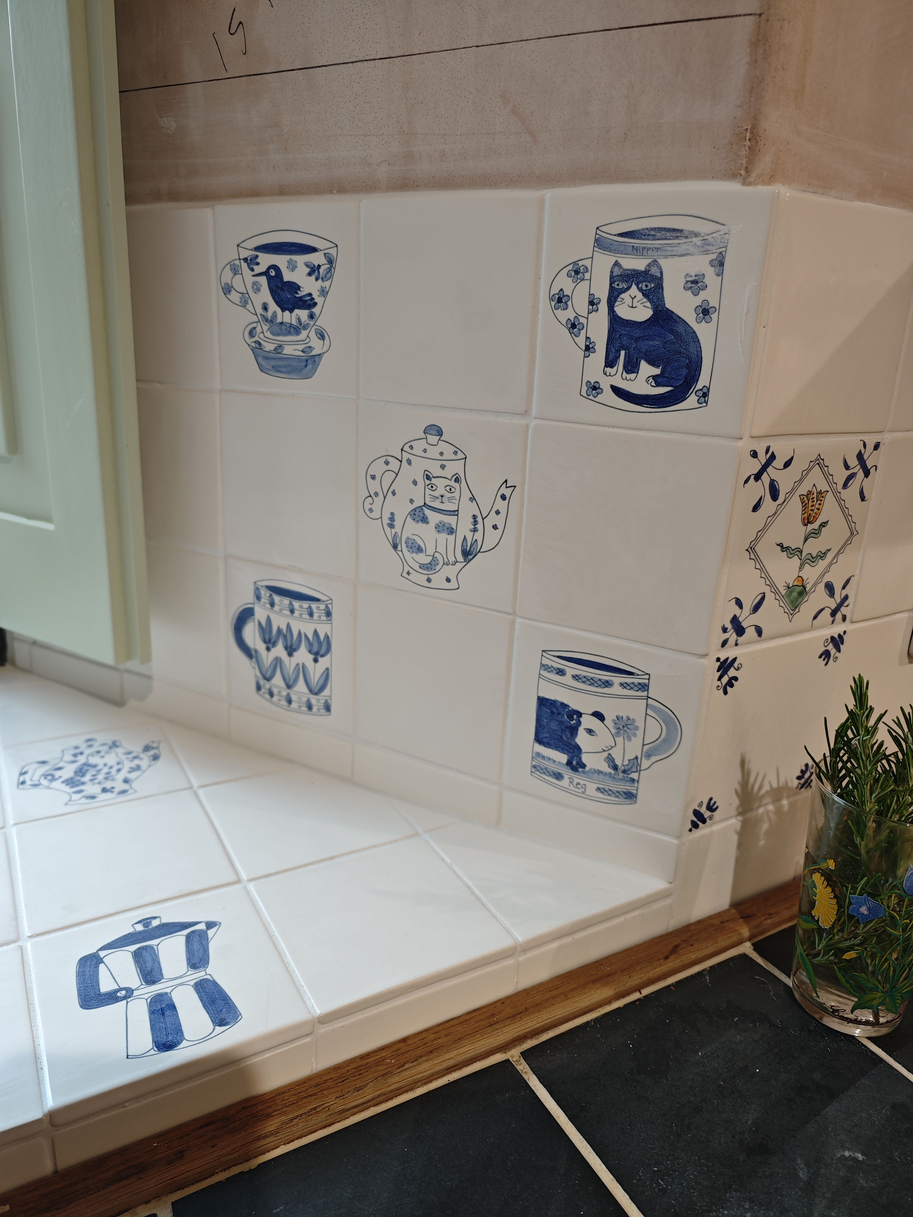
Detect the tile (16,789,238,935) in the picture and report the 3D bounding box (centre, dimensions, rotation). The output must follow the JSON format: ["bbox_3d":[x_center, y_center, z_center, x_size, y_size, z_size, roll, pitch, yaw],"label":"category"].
[{"bbox_3d":[-0.229,0.173,0.558,0.129,0.010,0.129,-6,21,-31],"label":"tile"}]

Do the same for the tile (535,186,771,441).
[{"bbox_3d":[0.114,-0.174,0.477,0.129,0.129,0.009,11,19,25],"label":"tile"}]

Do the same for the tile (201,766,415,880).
[{"bbox_3d":[-0.095,0.129,0.504,0.103,0.008,0.104,-7,20,-30],"label":"tile"}]

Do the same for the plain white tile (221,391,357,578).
[{"bbox_3d":[-0.101,-0.075,0.496,0.101,0.101,0.009,12,19,26],"label":"plain white tile"}]

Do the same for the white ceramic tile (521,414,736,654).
[{"bbox_3d":[0.083,-0.037,0.407,0.101,0.101,0.009,12,19,26],"label":"white ceramic tile"}]

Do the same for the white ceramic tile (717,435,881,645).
[{"bbox_3d":[0.220,-0.044,0.521,0.127,0.131,0.009,-7,20,-30],"label":"white ceramic tile"}]

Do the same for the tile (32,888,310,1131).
[{"bbox_3d":[-0.131,0.171,0.365,0.103,0.008,0.104,-7,20,-30],"label":"tile"}]

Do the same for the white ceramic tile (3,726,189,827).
[{"bbox_3d":[-0.296,0.133,0.663,0.129,0.010,0.129,-6,21,-31],"label":"white ceramic tile"}]

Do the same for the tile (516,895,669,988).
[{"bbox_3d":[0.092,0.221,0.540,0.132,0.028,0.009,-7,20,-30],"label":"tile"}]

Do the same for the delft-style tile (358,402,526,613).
[{"bbox_3d":[-0.010,-0.059,0.468,0.105,0.105,0.008,12,19,26],"label":"delft-style tile"}]

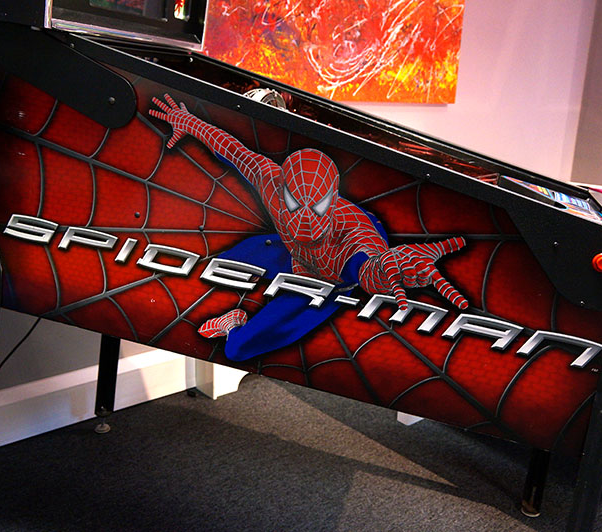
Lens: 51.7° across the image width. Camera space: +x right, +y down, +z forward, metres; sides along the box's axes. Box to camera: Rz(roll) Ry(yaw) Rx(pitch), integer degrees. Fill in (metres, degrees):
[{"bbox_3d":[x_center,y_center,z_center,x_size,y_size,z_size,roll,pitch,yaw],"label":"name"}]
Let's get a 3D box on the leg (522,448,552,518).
[{"bbox_3d":[0.663,0.336,1.624,0.062,0.720,0.062,9,16,15],"label":"leg"}]

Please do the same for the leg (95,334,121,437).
[{"bbox_3d":[-0.587,0.186,1.960,0.062,0.755,0.062,15,17,13],"label":"leg"}]

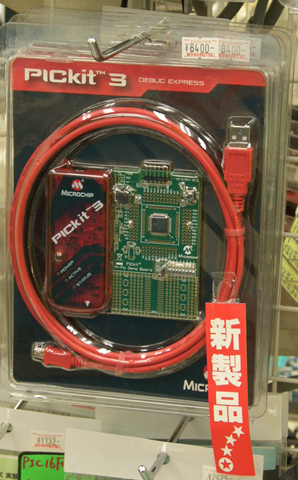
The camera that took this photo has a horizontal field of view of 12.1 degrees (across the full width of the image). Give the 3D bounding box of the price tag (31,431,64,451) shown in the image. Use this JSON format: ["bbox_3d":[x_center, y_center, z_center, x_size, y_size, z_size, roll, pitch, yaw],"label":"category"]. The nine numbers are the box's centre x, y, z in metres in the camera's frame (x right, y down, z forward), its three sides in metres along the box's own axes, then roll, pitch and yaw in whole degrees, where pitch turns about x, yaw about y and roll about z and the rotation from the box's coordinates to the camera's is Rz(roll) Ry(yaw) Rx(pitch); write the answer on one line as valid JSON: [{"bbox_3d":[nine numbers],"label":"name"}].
[{"bbox_3d":[-0.064,0.127,0.886,0.021,0.012,0.001,5,20,10],"label":"price tag"}]

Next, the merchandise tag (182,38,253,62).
[{"bbox_3d":[0.038,-0.108,0.800,0.039,0.013,0.002,4,16,11],"label":"merchandise tag"}]

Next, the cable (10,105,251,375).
[{"bbox_3d":[-0.013,0.003,0.836,0.145,0.166,0.014,4,16,11],"label":"cable"}]

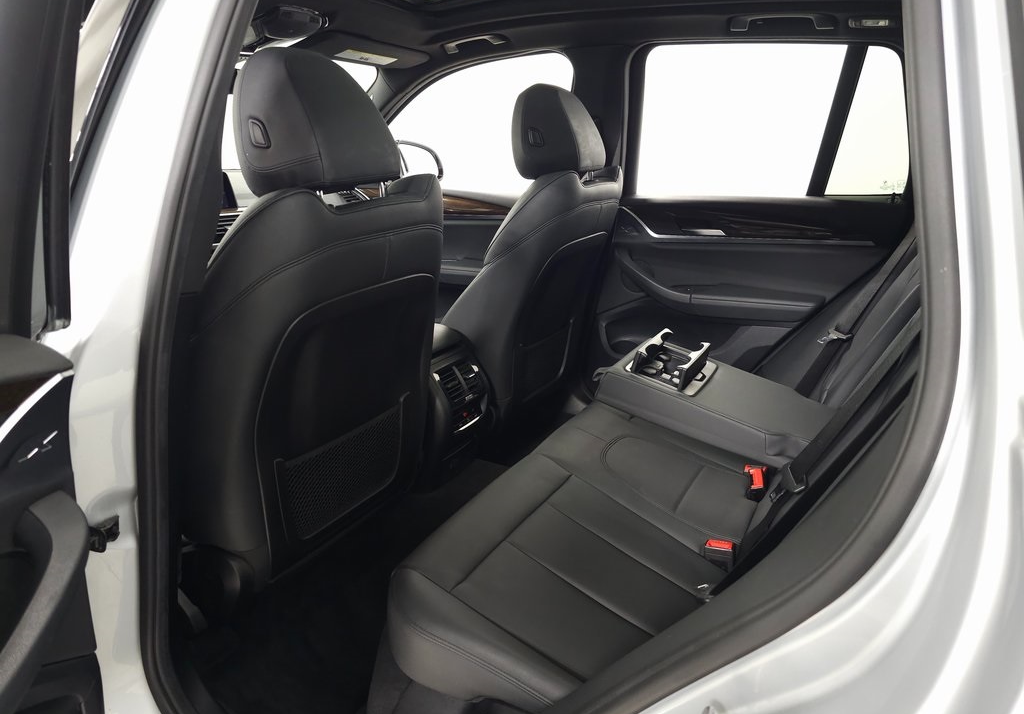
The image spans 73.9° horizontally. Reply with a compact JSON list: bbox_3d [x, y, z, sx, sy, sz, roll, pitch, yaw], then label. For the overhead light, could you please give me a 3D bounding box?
[{"bbox_3d":[0.749,-0.690,1.406,0.095,0.028,0.025,9,20,28],"label":"overhead light"}]

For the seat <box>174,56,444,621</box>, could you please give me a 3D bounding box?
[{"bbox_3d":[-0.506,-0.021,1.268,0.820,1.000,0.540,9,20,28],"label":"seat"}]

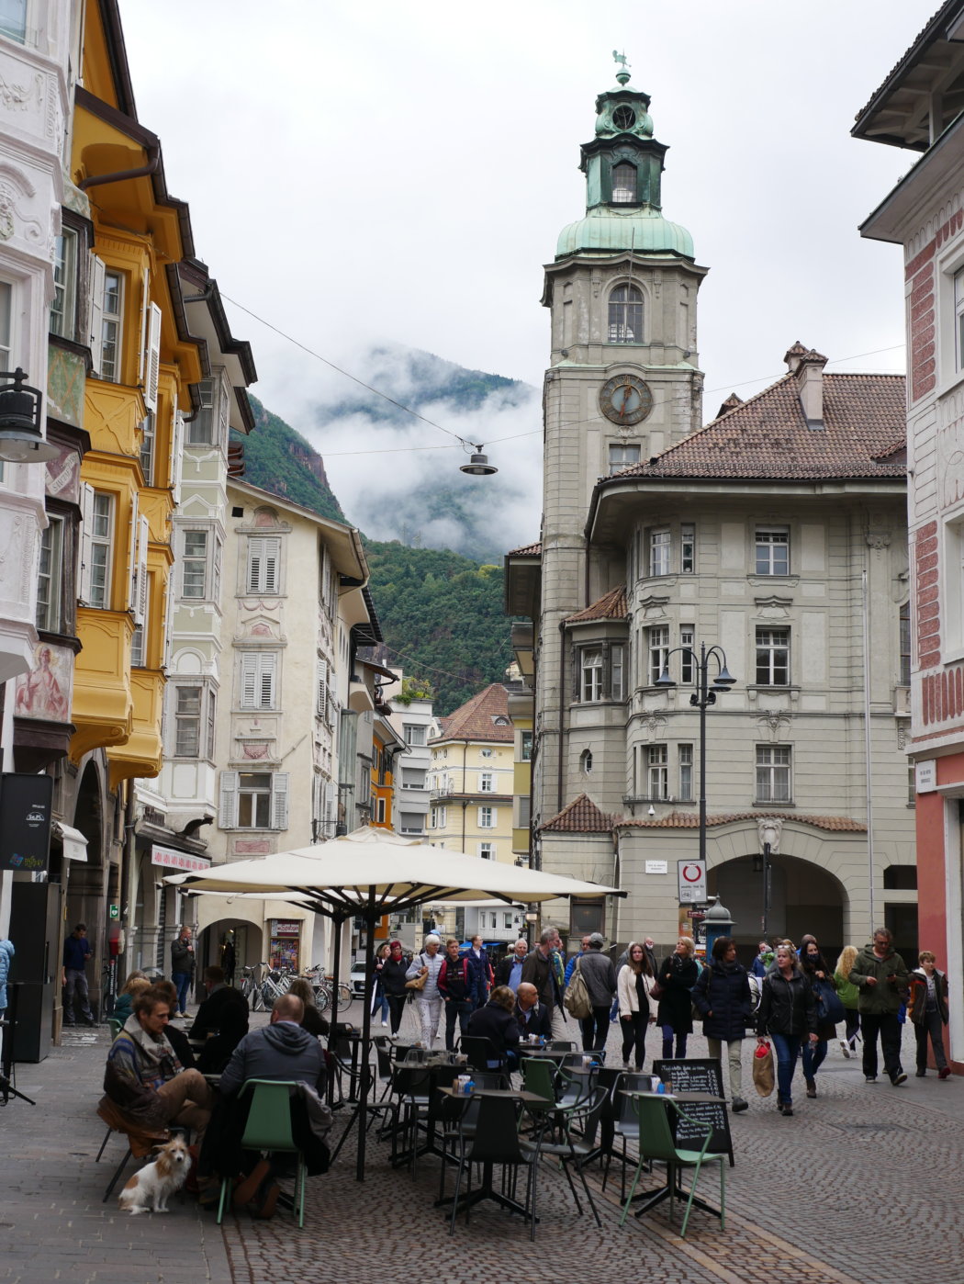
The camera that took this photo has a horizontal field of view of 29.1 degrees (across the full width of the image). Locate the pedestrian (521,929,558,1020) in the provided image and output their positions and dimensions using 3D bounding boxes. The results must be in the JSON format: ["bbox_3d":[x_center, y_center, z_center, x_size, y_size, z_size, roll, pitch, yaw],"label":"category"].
[{"bbox_3d":[0.708,4.206,21.512,0.500,1.740,0.550,-4,-10,30],"label":"pedestrian"}]

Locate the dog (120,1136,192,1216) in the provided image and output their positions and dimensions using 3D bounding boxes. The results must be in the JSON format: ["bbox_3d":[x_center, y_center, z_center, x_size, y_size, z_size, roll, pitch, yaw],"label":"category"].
[{"bbox_3d":[-1.931,3.146,10.950,0.410,0.430,0.240,0,-9,6],"label":"dog"}]

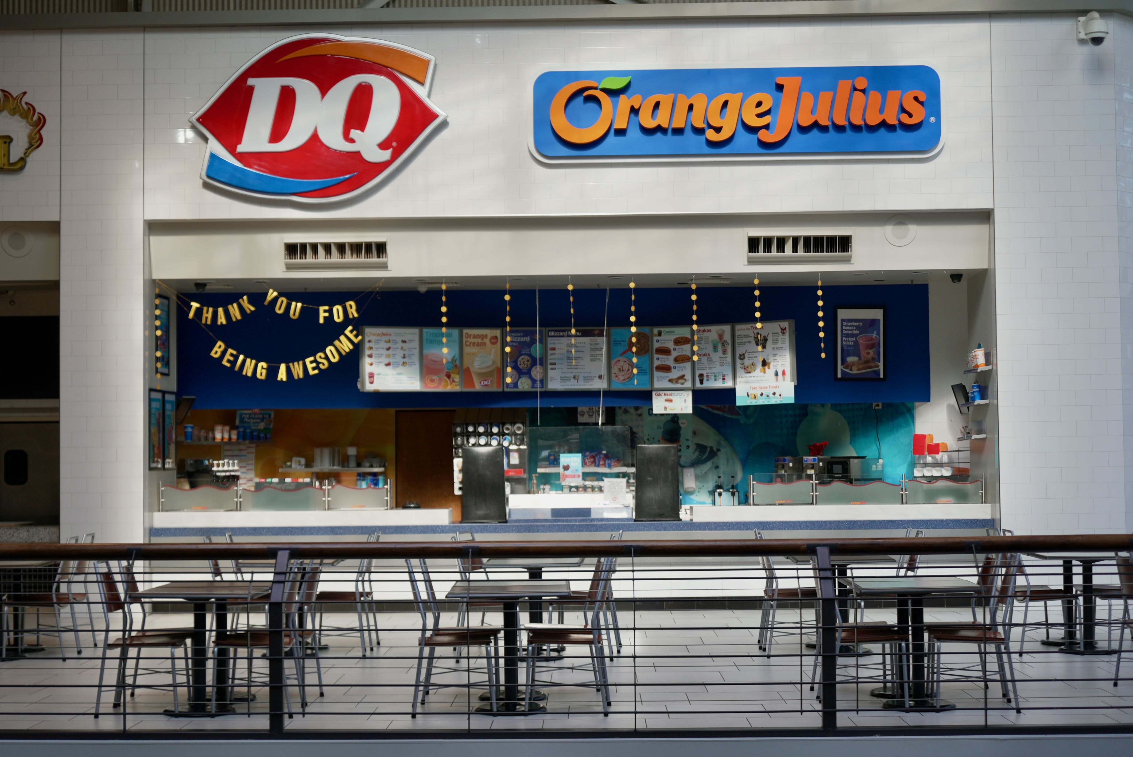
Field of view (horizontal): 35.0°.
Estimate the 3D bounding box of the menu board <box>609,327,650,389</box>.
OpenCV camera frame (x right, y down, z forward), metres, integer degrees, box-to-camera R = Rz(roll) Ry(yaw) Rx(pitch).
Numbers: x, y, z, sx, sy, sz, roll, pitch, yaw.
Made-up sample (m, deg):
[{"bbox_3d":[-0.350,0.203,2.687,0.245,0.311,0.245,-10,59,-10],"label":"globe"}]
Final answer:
[{"bbox_3d":[0.702,-0.211,19.439,0.460,0.686,0.100,-1,-2,7],"label":"menu board"}]

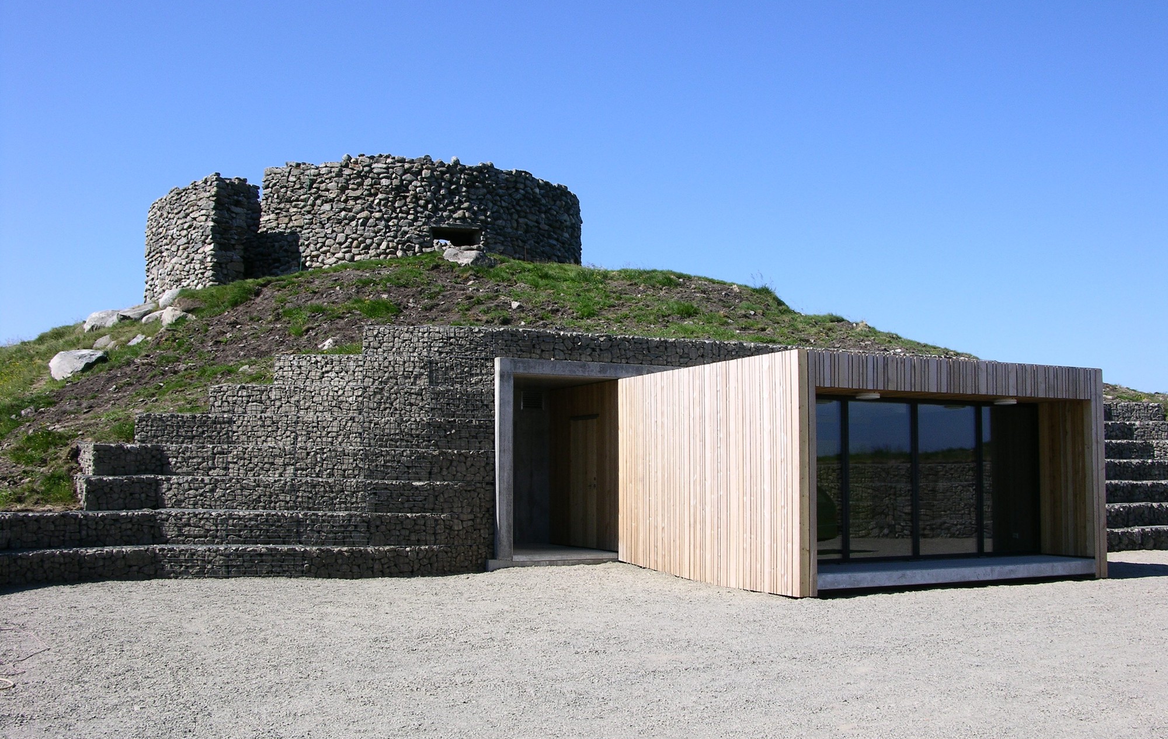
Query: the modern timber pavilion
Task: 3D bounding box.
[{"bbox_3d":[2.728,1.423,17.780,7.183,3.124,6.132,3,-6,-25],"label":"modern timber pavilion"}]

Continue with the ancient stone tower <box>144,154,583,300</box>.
[{"bbox_3d":[-5.897,-2.990,32.675,11.659,2.754,11.659,0,-5,0],"label":"ancient stone tower"}]

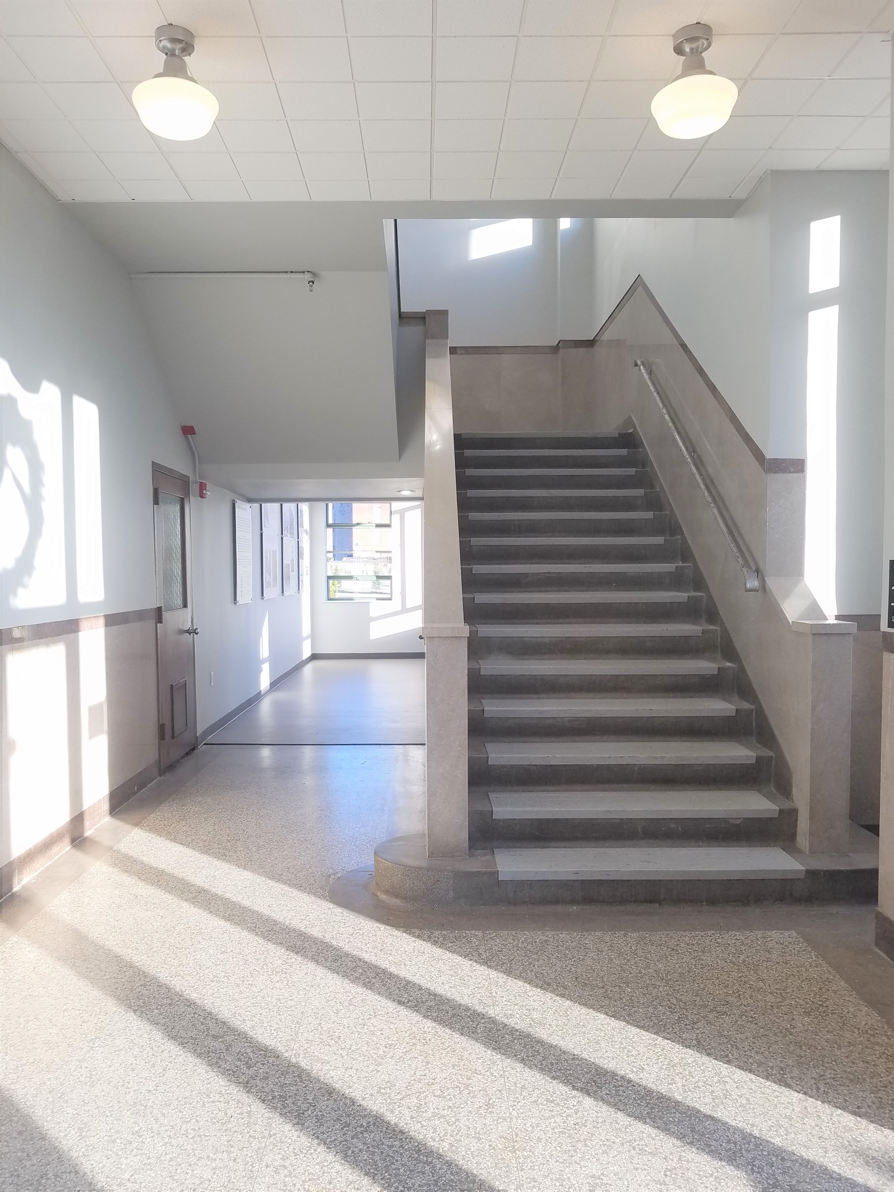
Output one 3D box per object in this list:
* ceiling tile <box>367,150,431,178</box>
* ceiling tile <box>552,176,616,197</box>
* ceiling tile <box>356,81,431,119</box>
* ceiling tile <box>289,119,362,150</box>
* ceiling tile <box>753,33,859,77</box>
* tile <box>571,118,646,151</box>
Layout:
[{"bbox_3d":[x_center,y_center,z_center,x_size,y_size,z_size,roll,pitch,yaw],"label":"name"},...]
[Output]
[{"bbox_3d":[-0.227,-2.027,4.203,0.302,0.020,0.302,-1,3,-1],"label":"ceiling tile"},{"bbox_3d":[0.692,-2.057,4.507,0.302,0.020,0.266,-1,3,-1],"label":"ceiling tile"},{"bbox_3d":[-0.208,-2.011,3.621,0.305,0.019,0.300,-1,2,-1],"label":"ceiling tile"},{"bbox_3d":[-0.522,-2.007,3.893,0.302,0.020,0.302,-1,3,-1],"label":"ceiling tile"},{"bbox_3d":[1.327,-2.017,3.345,0.305,0.019,0.300,-1,2,-1],"label":"ceiling tile"},{"bbox_3d":[0.715,-2.060,3.981,0.305,0.020,0.305,-1,2,-1],"label":"tile"}]

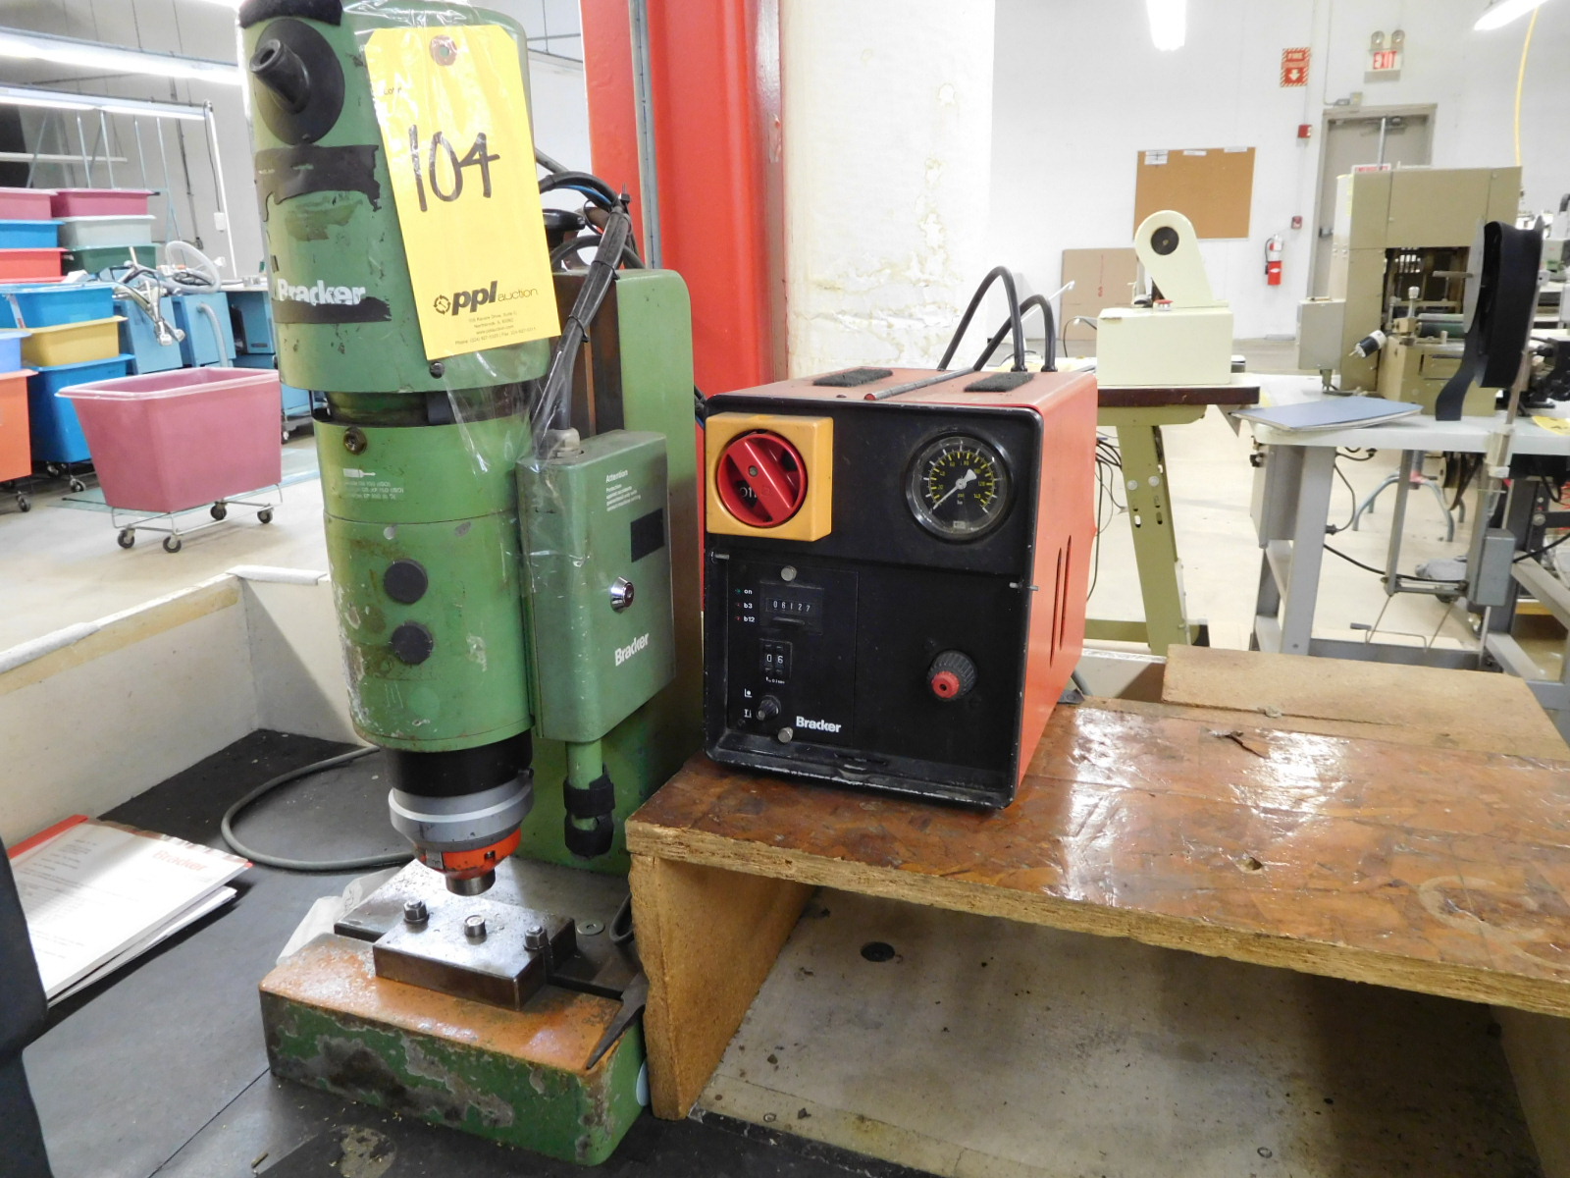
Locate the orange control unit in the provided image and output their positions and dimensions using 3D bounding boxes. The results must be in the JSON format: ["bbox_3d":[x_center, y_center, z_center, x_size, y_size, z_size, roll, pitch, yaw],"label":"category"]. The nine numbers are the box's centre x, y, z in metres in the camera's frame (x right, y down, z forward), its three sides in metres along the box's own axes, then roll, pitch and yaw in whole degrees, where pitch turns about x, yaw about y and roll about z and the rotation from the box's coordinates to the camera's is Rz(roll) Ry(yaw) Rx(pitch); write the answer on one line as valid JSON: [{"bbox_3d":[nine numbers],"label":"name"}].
[{"bbox_3d":[0.097,-0.029,0.796,0.199,0.233,0.308,6,17,20],"label":"orange control unit"}]

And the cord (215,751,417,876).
[{"bbox_3d":[-0.412,0.207,1.104,0.262,0.020,0.228,5,19,19],"label":"cord"}]

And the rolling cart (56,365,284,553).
[{"bbox_3d":[-2.597,-0.566,4.944,0.510,0.705,0.740,8,21,26],"label":"rolling cart"}]

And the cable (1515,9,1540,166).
[{"bbox_3d":[3.013,-2.028,4.600,0.100,0.700,0.060,4,19,17],"label":"cable"}]

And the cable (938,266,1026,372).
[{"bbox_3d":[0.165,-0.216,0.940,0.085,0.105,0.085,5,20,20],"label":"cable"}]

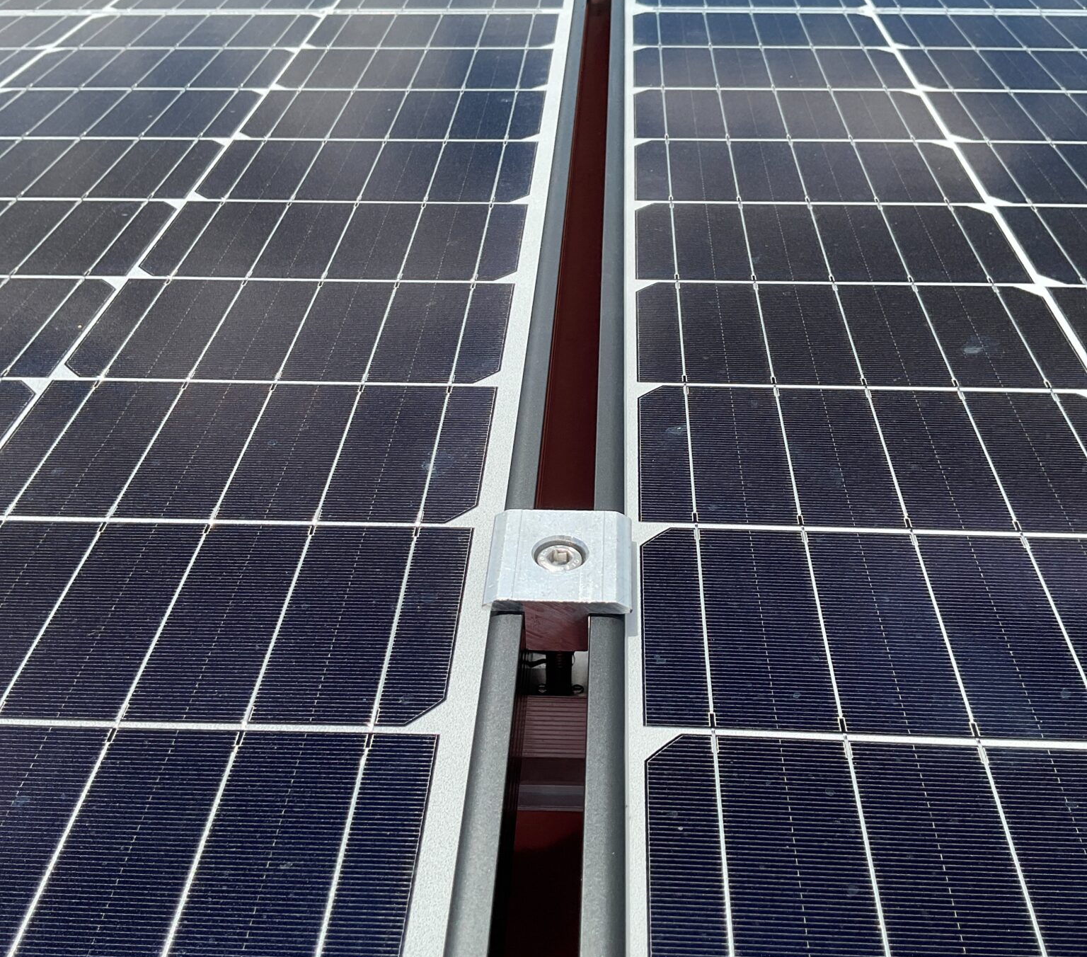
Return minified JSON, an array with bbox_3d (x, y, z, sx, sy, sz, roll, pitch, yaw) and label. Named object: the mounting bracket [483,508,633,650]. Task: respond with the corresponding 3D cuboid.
[{"bbox_3d":[0.005,0.028,0.343,0.040,0.018,0.040,1,35,3],"label":"mounting bracket"}]

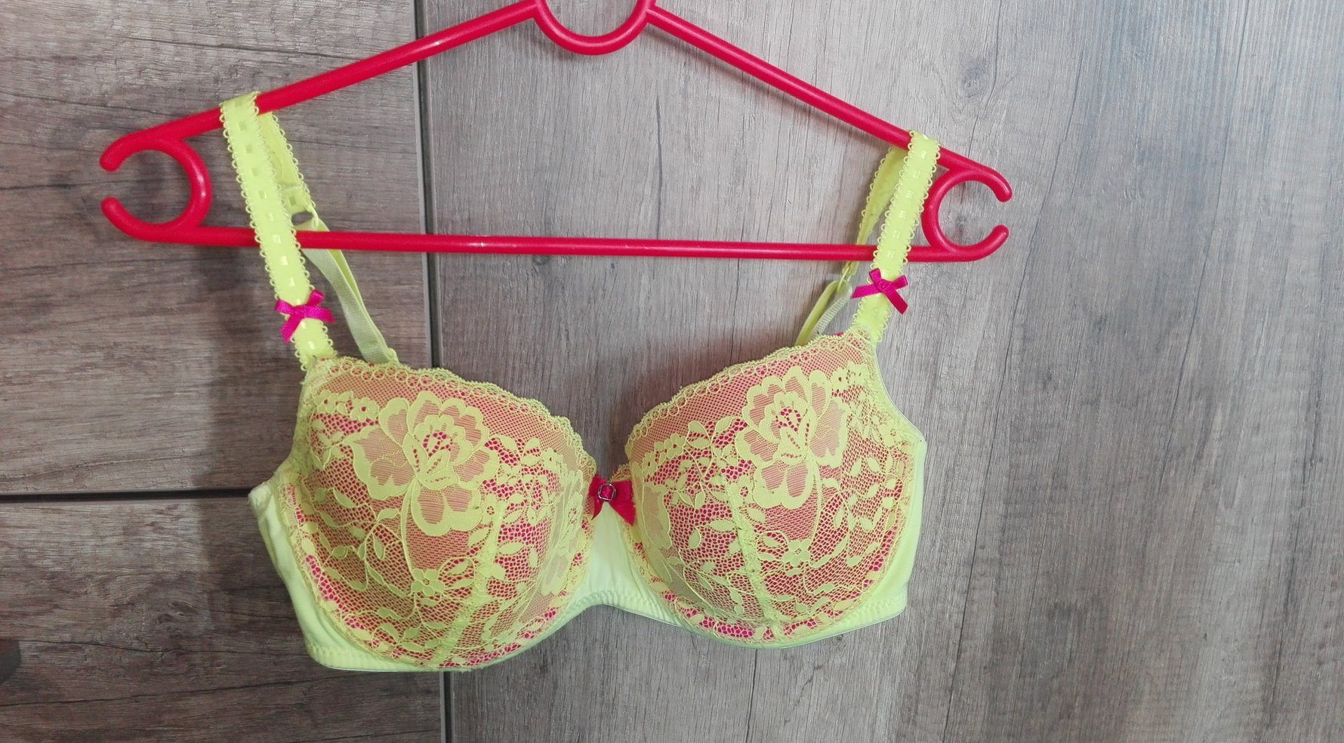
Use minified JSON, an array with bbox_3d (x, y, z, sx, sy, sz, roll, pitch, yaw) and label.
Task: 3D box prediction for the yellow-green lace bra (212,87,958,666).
[{"bbox_3d":[-0.032,0.015,0.452,0.323,0.268,0.100,0,15,-8],"label":"yellow-green lace bra"}]

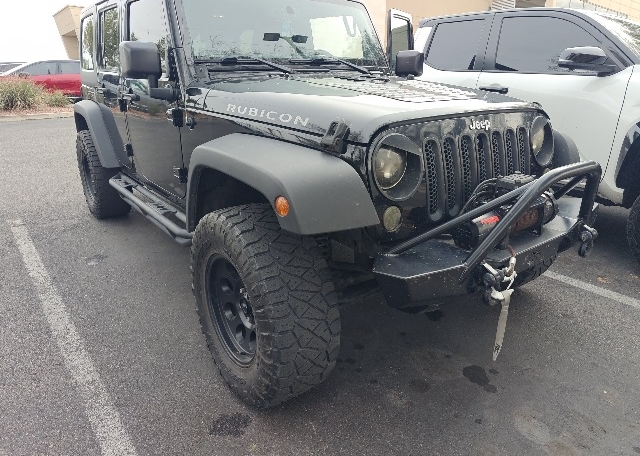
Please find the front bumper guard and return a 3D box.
[{"bbox_3d":[0.750,-0.043,1.664,1.440,0.480,0.450,-14,25,-35],"label":"front bumper guard"}]

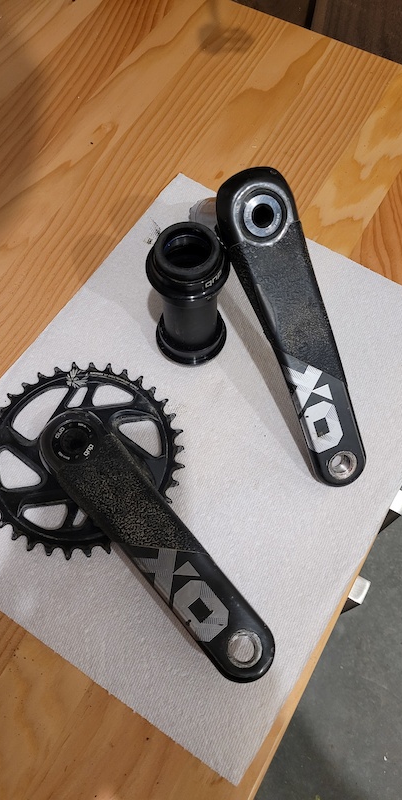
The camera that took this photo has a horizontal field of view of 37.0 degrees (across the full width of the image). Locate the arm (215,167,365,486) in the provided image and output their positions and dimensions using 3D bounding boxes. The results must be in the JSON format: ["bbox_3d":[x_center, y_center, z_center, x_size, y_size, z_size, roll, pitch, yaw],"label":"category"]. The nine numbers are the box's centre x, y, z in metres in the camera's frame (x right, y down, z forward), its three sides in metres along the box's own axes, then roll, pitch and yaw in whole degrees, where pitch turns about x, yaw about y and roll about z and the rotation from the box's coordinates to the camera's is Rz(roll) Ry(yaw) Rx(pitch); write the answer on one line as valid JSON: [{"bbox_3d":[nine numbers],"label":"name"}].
[{"bbox_3d":[0.059,-0.041,0.382,0.043,0.034,0.208,-22,108,-7],"label":"arm"}]

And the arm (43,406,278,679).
[{"bbox_3d":[-0.032,0.085,0.376,0.044,0.034,0.209,-37,71,-16],"label":"arm"}]

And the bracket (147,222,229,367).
[{"bbox_3d":[-0.008,-0.070,0.408,0.053,0.106,0.053,0,66,-1],"label":"bracket"}]

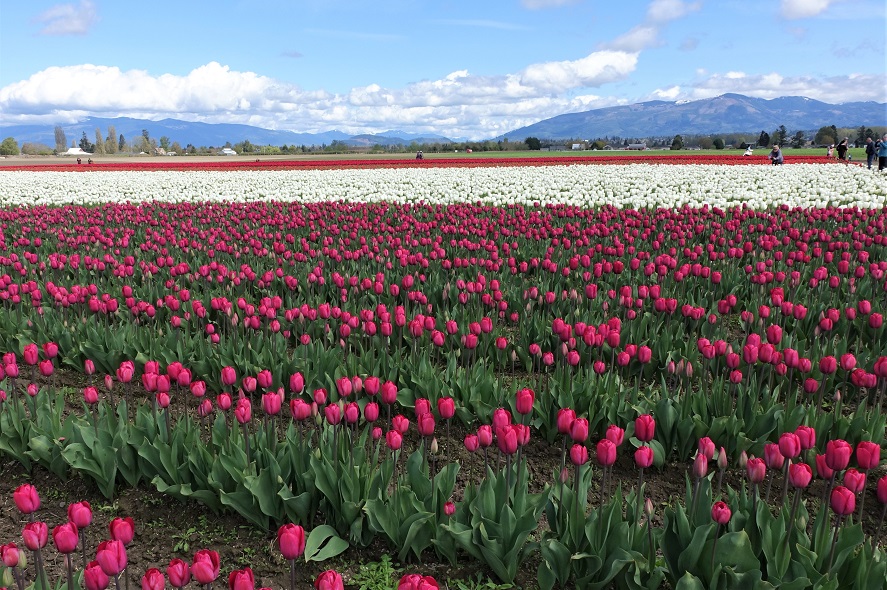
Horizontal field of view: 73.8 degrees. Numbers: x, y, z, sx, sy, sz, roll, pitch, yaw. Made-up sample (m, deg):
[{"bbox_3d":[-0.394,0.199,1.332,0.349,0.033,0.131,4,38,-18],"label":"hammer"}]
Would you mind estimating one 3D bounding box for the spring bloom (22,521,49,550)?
[{"bbox_3d":[-0.969,0.573,1.403,0.050,0.070,0.050,-11,17,-37],"label":"spring bloom"}]

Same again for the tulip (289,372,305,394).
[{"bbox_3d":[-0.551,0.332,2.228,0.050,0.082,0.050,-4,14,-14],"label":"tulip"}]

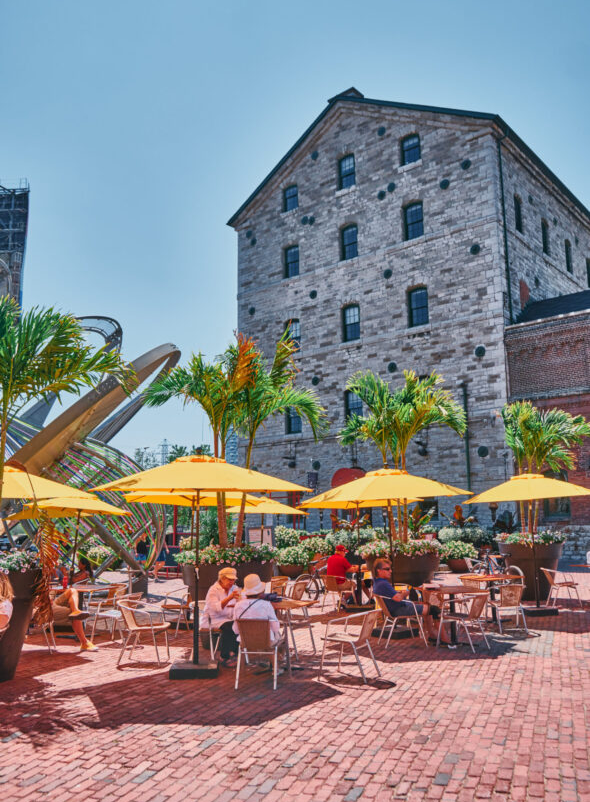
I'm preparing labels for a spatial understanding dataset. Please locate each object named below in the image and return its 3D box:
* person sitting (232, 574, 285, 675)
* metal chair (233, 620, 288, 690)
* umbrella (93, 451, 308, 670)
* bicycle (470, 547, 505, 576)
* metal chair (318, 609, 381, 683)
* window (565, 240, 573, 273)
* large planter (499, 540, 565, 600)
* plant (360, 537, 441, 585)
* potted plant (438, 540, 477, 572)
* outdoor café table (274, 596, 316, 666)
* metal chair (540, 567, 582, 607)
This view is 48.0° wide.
[{"bbox_3d":[-0.398,2.551,7.578,0.570,1.190,0.780,-3,-11,10],"label":"person sitting"},{"bbox_3d":[-0.388,2.760,7.404,0.550,0.740,0.570,-2,-10,7],"label":"metal chair"},{"bbox_3d":[-1.194,1.958,8.161,2.720,2.620,2.500,-2,-11,6],"label":"umbrella"},{"bbox_3d":[4.374,3.693,14.370,0.580,1.050,1.700,3,-10,-21],"label":"bicycle"},{"bbox_3d":[0.632,2.774,7.581,0.570,0.730,0.560,-7,-13,29],"label":"metal chair"},{"bbox_3d":[21.479,-11.288,51.989,0.250,2.700,1.400,-10,-15,39],"label":"window"},{"bbox_3d":[5.443,3.942,15.355,1.500,1.320,1.500,-5,-12,17],"label":"large planter"},{"bbox_3d":[1.865,3.134,11.725,1.450,1.430,1.450,-1,-10,0],"label":"plant"},{"bbox_3d":[5.365,5.088,21.630,1.220,1.060,1.220,-1,-10,0],"label":"potted plant"},{"bbox_3d":[-0.275,2.852,7.989,0.810,0.750,0.810,-5,-10,25],"label":"outdoor café table"},{"bbox_3d":[5.330,3.721,13.239,0.600,0.750,0.560,3,-11,-21],"label":"metal chair"}]

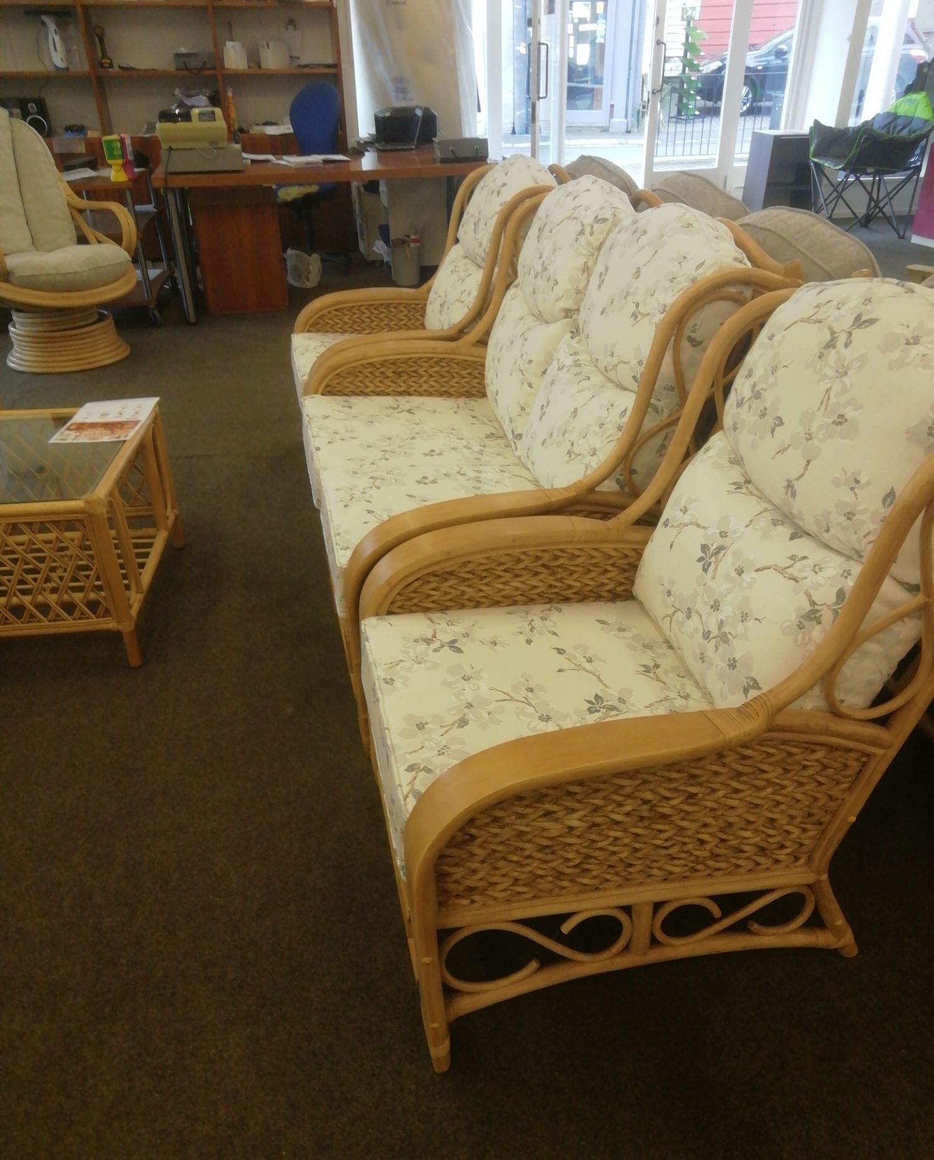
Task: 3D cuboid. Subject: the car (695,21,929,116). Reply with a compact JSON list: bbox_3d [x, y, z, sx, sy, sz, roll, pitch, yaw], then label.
[{"bbox_3d":[6.544,-10.020,18.252,4.300,1.500,1.800,1,31,4],"label":"car"}]

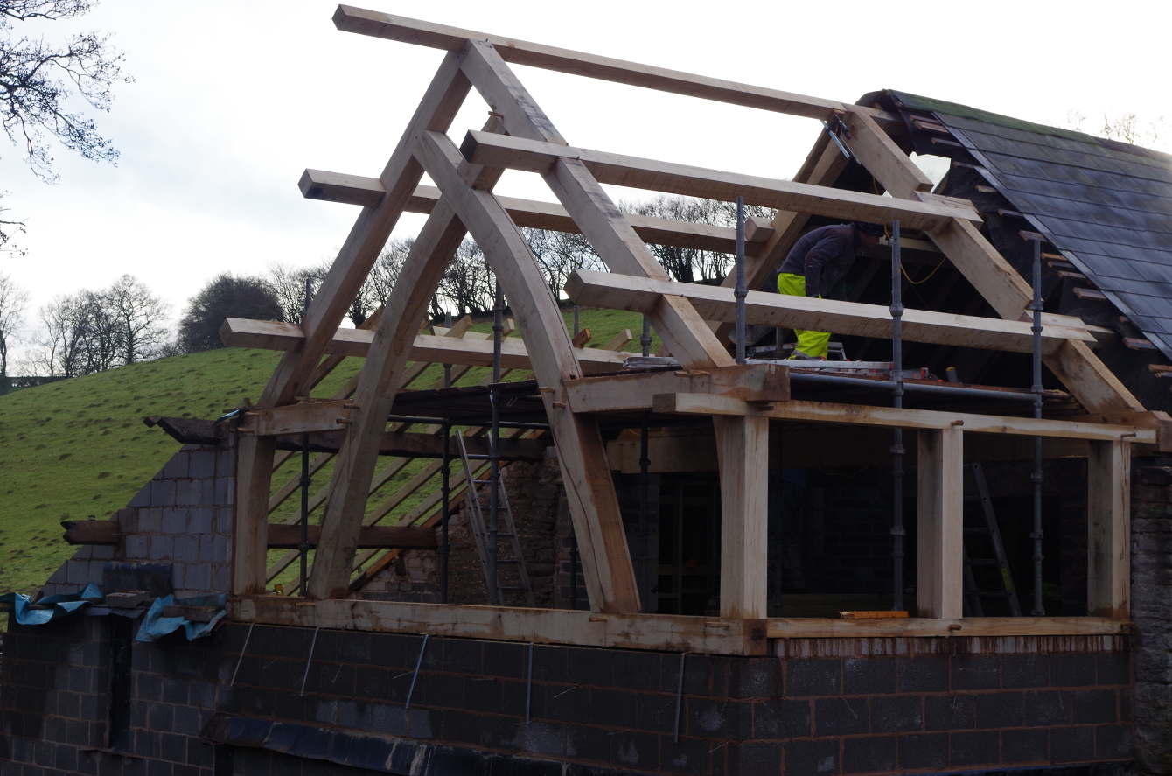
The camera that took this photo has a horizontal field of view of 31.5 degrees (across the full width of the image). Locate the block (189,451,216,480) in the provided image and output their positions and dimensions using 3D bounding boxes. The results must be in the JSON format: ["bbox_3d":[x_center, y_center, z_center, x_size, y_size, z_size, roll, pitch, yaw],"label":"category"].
[{"bbox_3d":[-3.049,0.619,16.760,0.100,0.215,0.440,5,-6,-37],"label":"block"}]

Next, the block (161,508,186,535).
[{"bbox_3d":[-3.350,1.098,17.107,0.100,0.215,0.440,5,-6,-37],"label":"block"}]

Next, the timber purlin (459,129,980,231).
[{"bbox_3d":[1.075,-1.337,14.009,4.535,0.145,0.142,4,37,-38],"label":"timber purlin"}]

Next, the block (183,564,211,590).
[{"bbox_3d":[-3.079,1.515,16.704,0.100,0.215,0.440,5,-6,-37],"label":"block"}]

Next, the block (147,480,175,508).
[{"bbox_3d":[-3.475,0.878,17.296,0.100,0.215,0.440,5,-6,-37],"label":"block"}]

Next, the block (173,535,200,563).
[{"bbox_3d":[-3.223,1.312,16.999,0.100,0.215,0.440,5,-6,-38],"label":"block"}]

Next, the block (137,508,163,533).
[{"bbox_3d":[-3.620,1.117,17.462,0.100,0.215,0.440,5,-6,-37],"label":"block"}]

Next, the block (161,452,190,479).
[{"bbox_3d":[-3.351,0.642,17.235,0.100,0.215,0.440,5,-6,-38],"label":"block"}]

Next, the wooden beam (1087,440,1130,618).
[{"bbox_3d":[3.387,0.916,13.458,0.182,1.130,0.200,5,-6,-38],"label":"wooden beam"}]

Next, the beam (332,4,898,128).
[{"bbox_3d":[0.406,-2.224,14.802,5.030,0.122,0.120,4,-50,-38],"label":"beam"}]

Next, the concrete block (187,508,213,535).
[{"bbox_3d":[-3.061,1.077,16.727,0.100,0.215,0.440,5,-6,-37],"label":"concrete block"}]

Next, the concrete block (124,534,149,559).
[{"bbox_3d":[-3.772,1.349,17.696,0.100,0.215,0.440,5,-6,-38],"label":"concrete block"}]

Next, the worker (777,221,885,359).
[{"bbox_3d":[1.678,-0.552,14.242,0.720,1.238,0.500,2,-5,-14],"label":"worker"}]

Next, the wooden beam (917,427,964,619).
[{"bbox_3d":[2.156,0.824,12.601,0.185,1.130,0.200,5,-6,-37],"label":"wooden beam"}]

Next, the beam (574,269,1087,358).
[{"bbox_3d":[1.721,-0.449,13.255,4.510,0.118,0.140,4,-50,-37],"label":"beam"}]

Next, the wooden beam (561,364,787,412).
[{"bbox_3d":[0.508,0.023,12.200,0.200,0.205,1.790,5,-6,-37],"label":"wooden beam"}]

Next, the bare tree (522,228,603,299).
[{"bbox_3d":[-1.692,-8.816,145.000,5.877,5.941,5.621,1,-5,-1],"label":"bare tree"}]

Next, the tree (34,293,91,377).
[{"bbox_3d":[-41.533,-4.216,165.000,4.797,6.905,4.507,2,-5,-14],"label":"tree"}]

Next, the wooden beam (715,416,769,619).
[{"bbox_3d":[0.889,0.725,11.613,0.190,1.120,0.200,5,-6,-37],"label":"wooden beam"}]

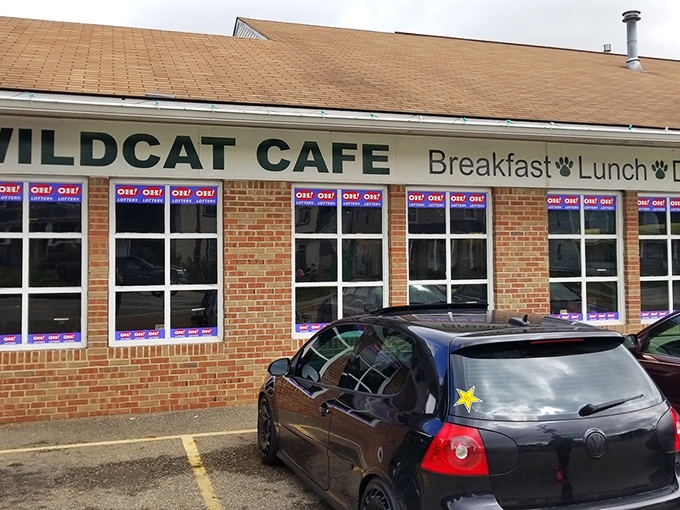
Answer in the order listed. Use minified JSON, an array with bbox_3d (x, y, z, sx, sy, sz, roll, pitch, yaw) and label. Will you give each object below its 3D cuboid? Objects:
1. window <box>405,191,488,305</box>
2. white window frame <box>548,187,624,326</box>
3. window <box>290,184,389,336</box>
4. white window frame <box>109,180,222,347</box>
[{"bbox_3d":[1.403,0.068,6.647,1.248,1.893,0.100,0,-2,-12],"label":"window"},{"bbox_3d":[3.379,0.061,7.075,1.248,1.893,0.100,0,-2,-12],"label":"white window frame"},{"bbox_3d":[-0.007,0.073,6.341,1.248,1.893,0.100,0,-2,-12],"label":"window"},{"bbox_3d":[-1.997,0.080,5.910,1.248,1.893,0.100,0,-2,-12],"label":"white window frame"}]

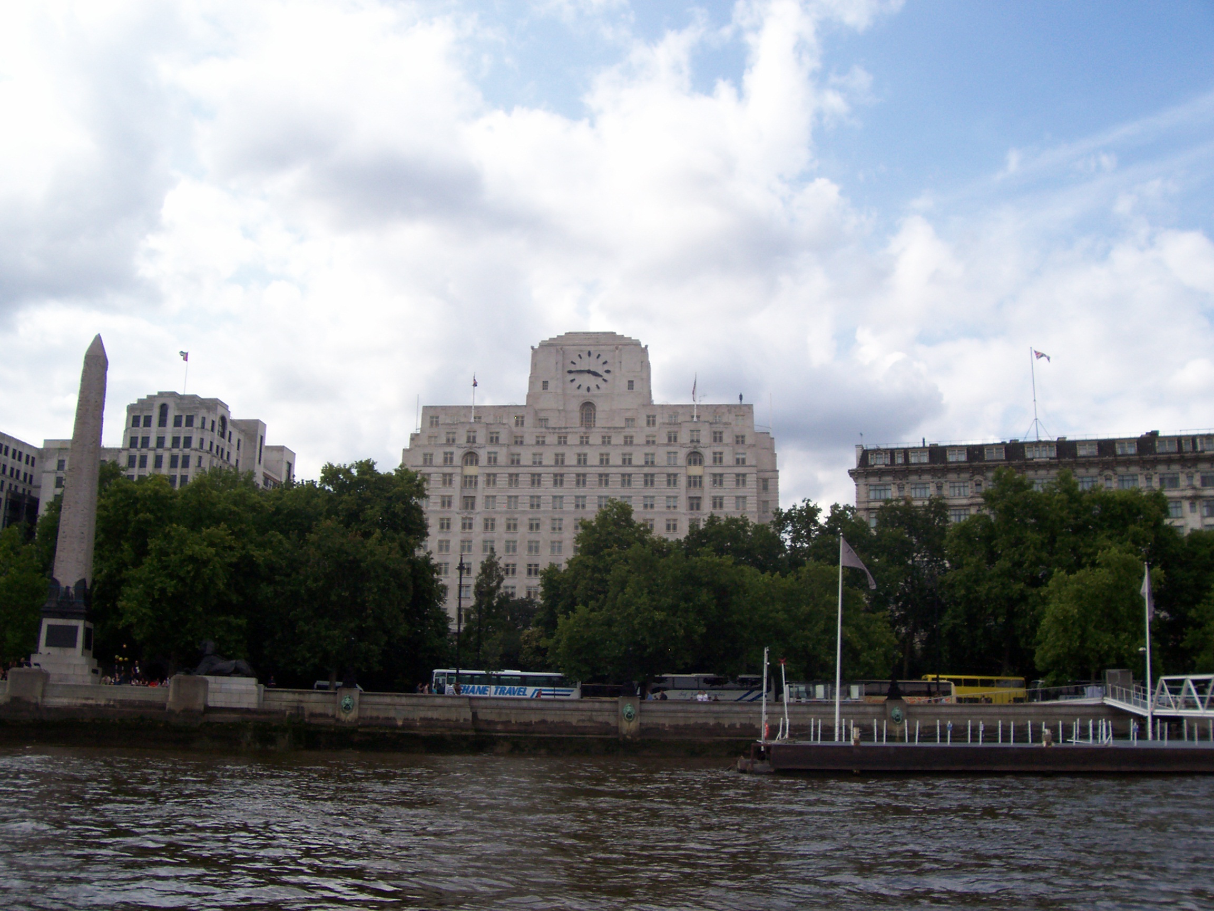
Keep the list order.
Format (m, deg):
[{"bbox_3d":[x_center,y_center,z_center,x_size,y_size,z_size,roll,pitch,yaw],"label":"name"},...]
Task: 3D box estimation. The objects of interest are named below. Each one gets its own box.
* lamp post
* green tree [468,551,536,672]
[{"bbox_3d":[-11.594,13.904,93.550,0.750,12.300,0.750,3,-11,-9],"label":"lamp post"},{"bbox_3d":[-10.500,17.269,117.866,6.982,15.369,6.633,3,-11,-9],"label":"green tree"}]

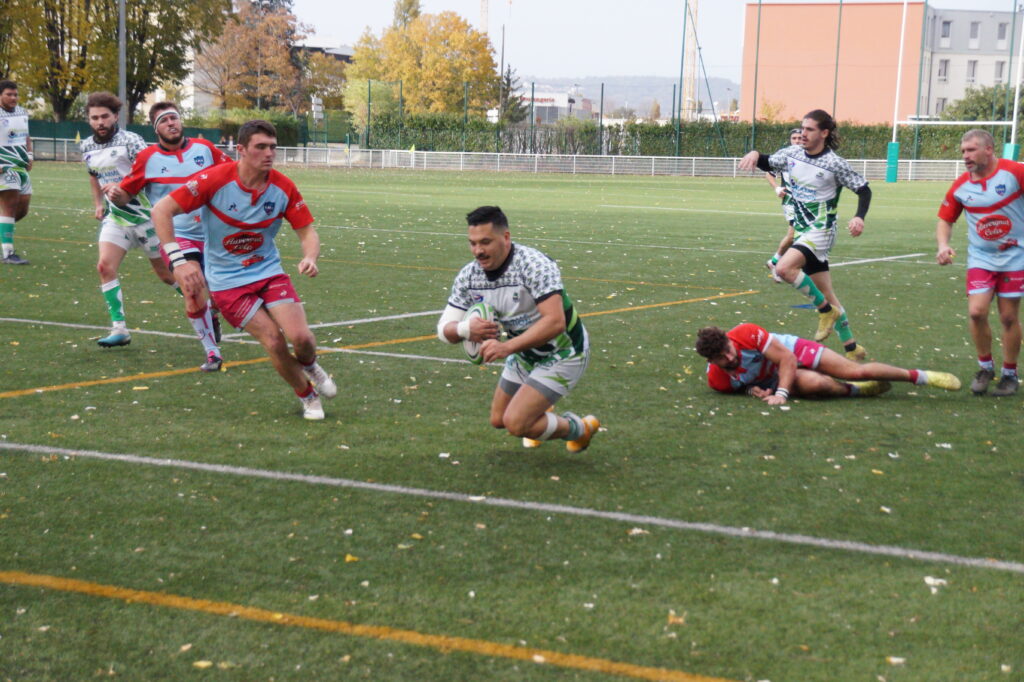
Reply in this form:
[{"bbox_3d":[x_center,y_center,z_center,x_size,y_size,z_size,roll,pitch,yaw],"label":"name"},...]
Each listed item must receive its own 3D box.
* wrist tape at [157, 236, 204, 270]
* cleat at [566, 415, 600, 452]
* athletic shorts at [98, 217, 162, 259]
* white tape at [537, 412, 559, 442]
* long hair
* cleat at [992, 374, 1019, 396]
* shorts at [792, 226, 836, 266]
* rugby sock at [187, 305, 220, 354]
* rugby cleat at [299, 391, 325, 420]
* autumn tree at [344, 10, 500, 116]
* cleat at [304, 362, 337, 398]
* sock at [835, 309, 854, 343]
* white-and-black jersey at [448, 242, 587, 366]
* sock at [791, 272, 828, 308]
[{"bbox_3d":[-1.807,-0.464,11.500,0.090,0.150,0.085,-25,-3,-18],"label":"wrist tape"},{"bbox_3d":[0.349,0.452,10.420,0.120,0.285,0.105,3,45,-37],"label":"cleat"},{"bbox_3d":[-2.561,-0.710,14.350,0.410,0.330,0.300,5,12,24],"label":"athletic shorts"},{"bbox_3d":[0.162,0.399,9.950,0.050,0.125,0.125,11,0,-29],"label":"white tape"},{"bbox_3d":[2.202,-1.494,15.100,0.220,0.290,0.190,-9,11,-39],"label":"long hair"},{"bbox_3d":[3.283,0.298,14.200,0.110,0.125,0.290,6,7,33],"label":"cleat"},{"bbox_3d":[2.135,-0.667,15.050,0.350,0.300,0.300,7,15,42],"label":"shorts"},{"bbox_3d":[-1.968,-0.061,13.650,0.115,0.340,0.130,-9,17,31],"label":"rugby sock"},{"bbox_3d":[-1.088,0.359,11.600,0.105,0.125,0.280,1,6,-12],"label":"rugby cleat"},{"bbox_3d":[-5.129,-15.094,125.000,8.800,8.900,8.400,2,5,0],"label":"autumn tree"},{"bbox_3d":[-1.061,0.212,11.750,0.105,0.285,0.120,-31,-22,-15],"label":"cleat"},{"bbox_3d":[2.365,-0.103,15.100,0.110,0.310,0.120,-1,22,37],"label":"sock"},{"bbox_3d":[0.031,-0.175,10.200,0.590,0.650,0.380,6,42,34],"label":"white-and-black jersey"},{"bbox_3d":[2.176,-0.380,15.600,0.125,0.255,0.115,-49,13,-23],"label":"sock"}]

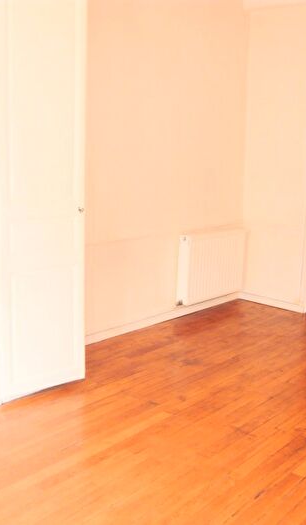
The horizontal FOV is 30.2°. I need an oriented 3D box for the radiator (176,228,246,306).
[{"bbox_3d":[0.571,0.025,5.361,0.112,0.617,0.914,10,13,40],"label":"radiator"}]

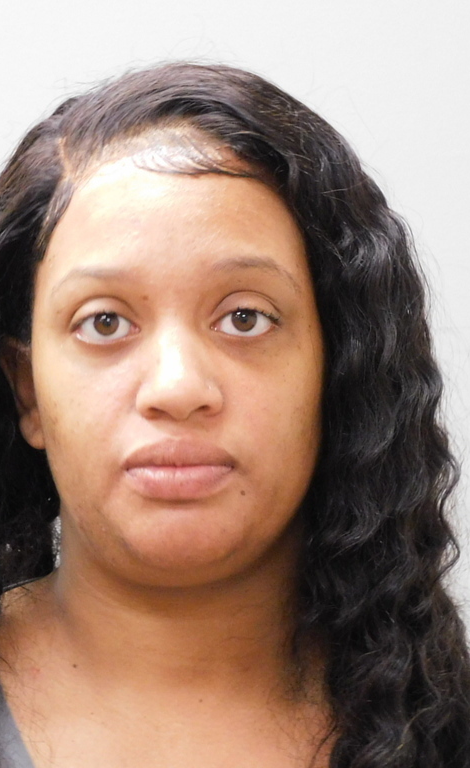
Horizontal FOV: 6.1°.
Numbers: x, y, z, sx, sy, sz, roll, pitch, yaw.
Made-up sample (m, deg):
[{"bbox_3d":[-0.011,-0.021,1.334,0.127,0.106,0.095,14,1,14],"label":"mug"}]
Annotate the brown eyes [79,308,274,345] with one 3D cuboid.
[{"bbox_3d":[-0.027,-0.026,2.030,0.093,0.017,0.022,-1,0,-4],"label":"brown eyes"}]

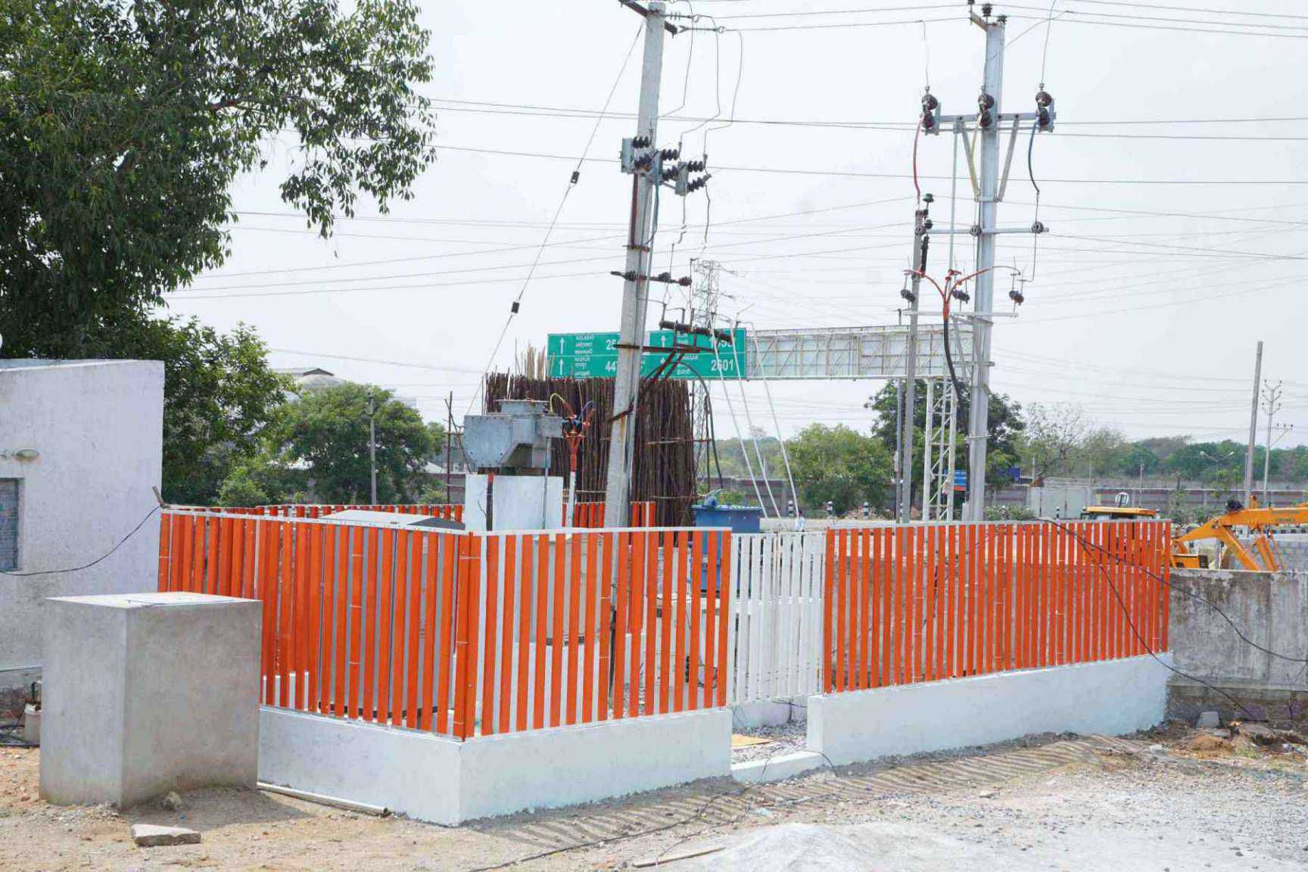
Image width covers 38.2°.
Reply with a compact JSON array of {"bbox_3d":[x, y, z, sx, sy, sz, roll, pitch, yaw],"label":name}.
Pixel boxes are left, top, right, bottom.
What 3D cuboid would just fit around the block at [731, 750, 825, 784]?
[{"bbox_3d":[0.809,2.335,13.207,0.150,0.125,1.020,1,-1,42],"label":"block"}]

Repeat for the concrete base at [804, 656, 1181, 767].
[{"bbox_3d":[2.926,2.240,15.558,0.160,0.590,5.270,1,-1,42],"label":"concrete base"}]

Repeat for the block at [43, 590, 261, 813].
[{"bbox_3d":[-3.128,1.627,11.805,0.800,1.180,1.030,1,-1,38],"label":"block"}]

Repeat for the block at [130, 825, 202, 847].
[{"bbox_3d":[-3.414,2.797,13.248,0.470,0.080,0.330,2,-1,-14],"label":"block"}]

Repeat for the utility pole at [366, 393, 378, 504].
[{"bbox_3d":[-9.371,0.580,63.000,0.200,4.050,0.200,-3,-1,0],"label":"utility pole"}]

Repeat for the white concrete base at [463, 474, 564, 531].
[{"bbox_3d":[-1.029,1.199,13.457,0.330,1.840,0.700,1,-1,42],"label":"white concrete base"}]

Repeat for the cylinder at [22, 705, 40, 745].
[{"bbox_3d":[-4.608,2.147,14.141,0.205,0.305,0.205,1,-1,42],"label":"cylinder"}]

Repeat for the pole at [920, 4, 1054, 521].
[{"bbox_3d":[2.956,-0.773,17.000,1.150,6.200,0.550,2,-1,18],"label":"pole"}]

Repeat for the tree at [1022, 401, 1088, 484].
[{"bbox_3d":[24.777,0.950,117.000,3.900,6.000,3.900,1,-1,0],"label":"tree"}]

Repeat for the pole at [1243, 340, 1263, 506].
[{"bbox_3d":[24.428,-0.208,77.000,0.250,7.450,0.250,4,-1,0],"label":"pole"}]

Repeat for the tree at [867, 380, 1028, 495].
[{"bbox_3d":[15.033,0.394,97.000,8.000,6.400,7.500,1,-1,0],"label":"tree"}]

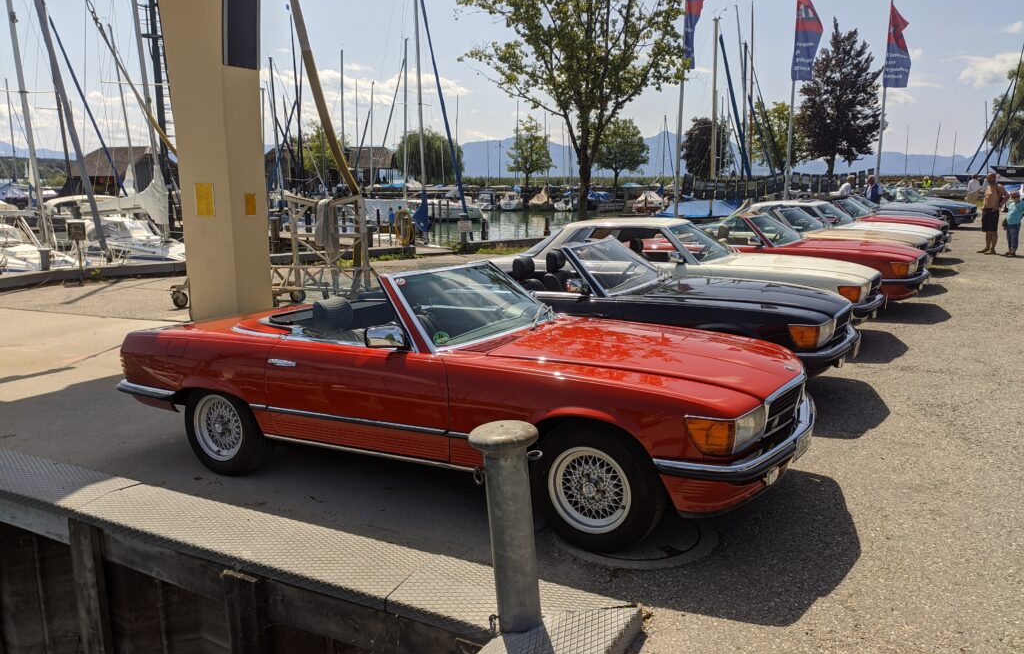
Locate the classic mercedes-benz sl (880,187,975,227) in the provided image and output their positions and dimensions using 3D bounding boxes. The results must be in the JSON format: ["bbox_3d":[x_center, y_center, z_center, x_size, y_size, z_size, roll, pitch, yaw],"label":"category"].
[{"bbox_3d":[12.958,-3.876,25.507,4.390,1.290,1.790,8,14,37],"label":"classic mercedes-benz sl"}]

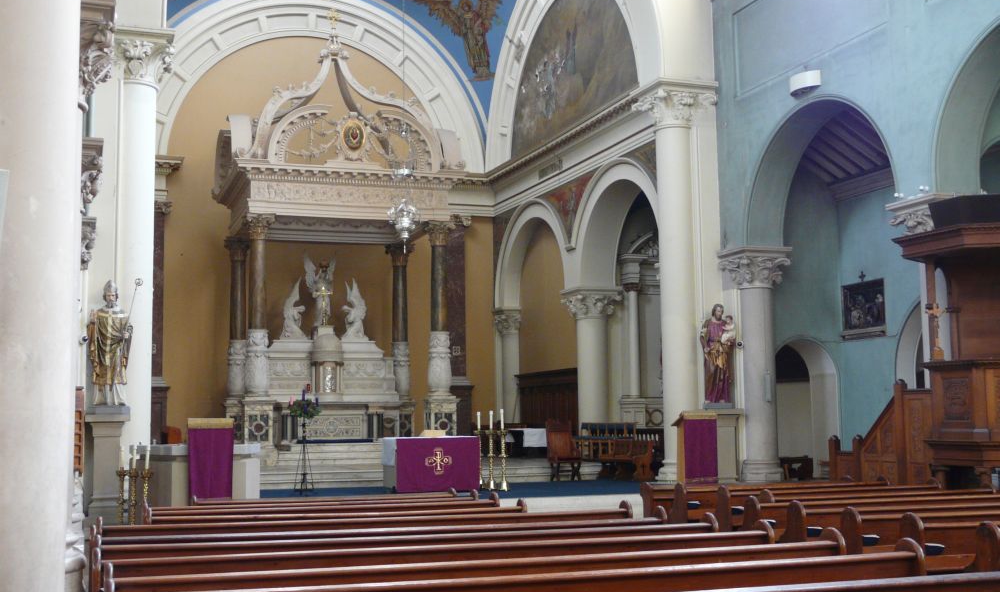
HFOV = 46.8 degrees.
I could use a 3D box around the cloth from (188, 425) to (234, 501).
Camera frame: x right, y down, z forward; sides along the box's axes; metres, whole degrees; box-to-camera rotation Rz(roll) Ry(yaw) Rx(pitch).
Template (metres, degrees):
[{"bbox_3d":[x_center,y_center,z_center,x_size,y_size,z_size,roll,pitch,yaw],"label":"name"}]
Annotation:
[{"bbox_3d":[-4.218,2.477,16.897,0.650,1.060,0.070,2,-6,-19],"label":"cloth"}]

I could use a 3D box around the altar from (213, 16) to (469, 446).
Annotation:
[{"bbox_3d":[-4.085,-1.863,28.477,5.300,10.660,5.300,2,-6,-19],"label":"altar"}]

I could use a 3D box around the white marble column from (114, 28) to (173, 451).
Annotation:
[{"bbox_3d":[-5.986,-0.542,18.990,1.000,7.640,1.000,2,-6,-19],"label":"white marble column"}]

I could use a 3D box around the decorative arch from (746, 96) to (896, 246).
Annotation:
[{"bbox_3d":[5.579,-2.239,19.589,0.800,2.170,4.300,2,-6,-19],"label":"decorative arch"}]

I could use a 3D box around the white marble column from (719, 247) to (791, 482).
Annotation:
[{"bbox_3d":[4.965,1.345,22.325,1.020,4.400,1.020,2,-6,-19],"label":"white marble column"}]

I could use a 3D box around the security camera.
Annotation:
[{"bbox_3d":[5.126,-3.578,19.538,0.270,0.310,0.500,2,-6,-19],"label":"security camera"}]

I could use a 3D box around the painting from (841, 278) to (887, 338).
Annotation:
[{"bbox_3d":[7.099,0.247,22.623,0.120,1.020,1.350,2,-6,-19],"label":"painting"}]

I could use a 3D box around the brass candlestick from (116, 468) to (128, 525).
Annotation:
[{"bbox_3d":[-5.216,2.902,15.969,0.190,1.060,0.190,2,-6,-19],"label":"brass candlestick"}]

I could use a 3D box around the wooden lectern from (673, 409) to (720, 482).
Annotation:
[{"bbox_3d":[3.625,2.827,21.454,0.700,1.300,0.460,2,-6,-19],"label":"wooden lectern"}]

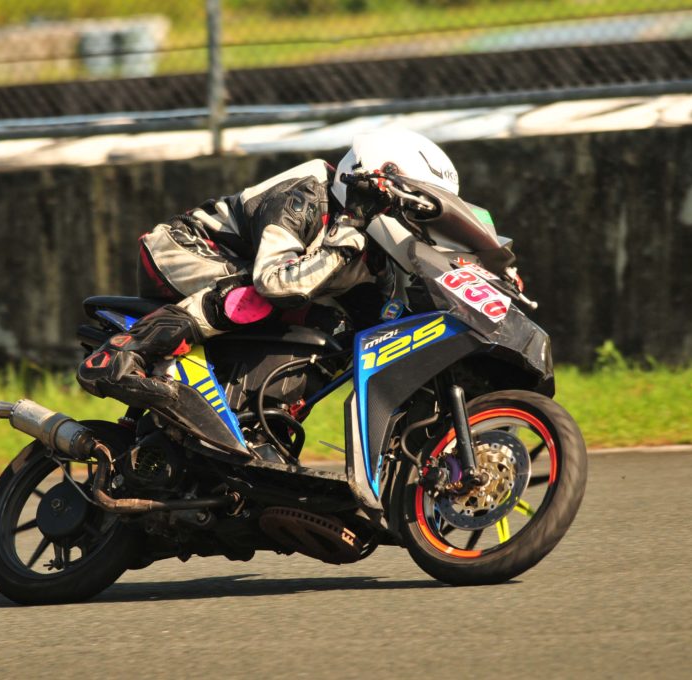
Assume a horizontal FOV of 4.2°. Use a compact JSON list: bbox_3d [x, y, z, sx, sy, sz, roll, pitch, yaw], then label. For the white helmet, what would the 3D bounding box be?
[{"bbox_3d":[0.118,-0.376,22.669,0.330,0.260,0.255,20,-4,22],"label":"white helmet"}]

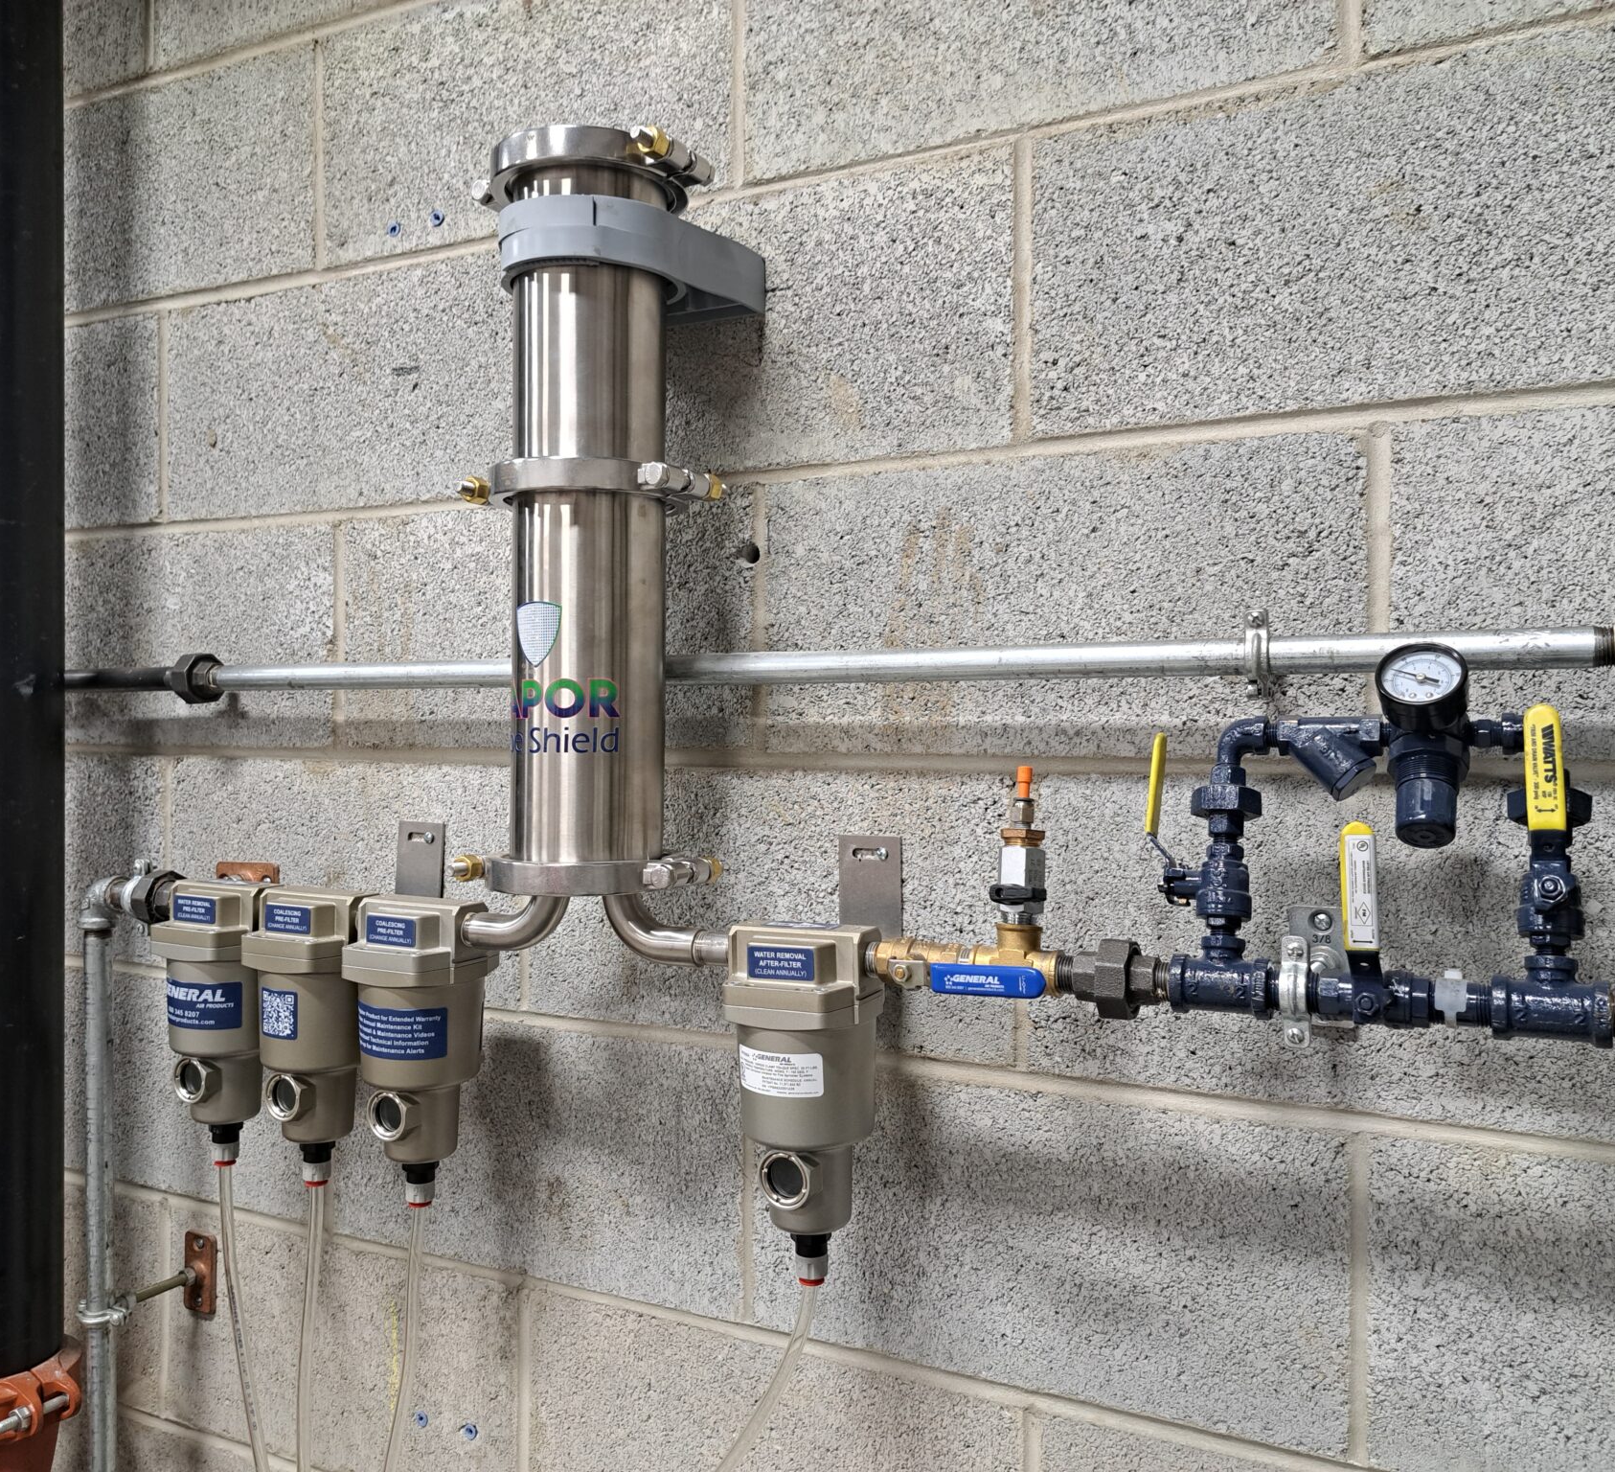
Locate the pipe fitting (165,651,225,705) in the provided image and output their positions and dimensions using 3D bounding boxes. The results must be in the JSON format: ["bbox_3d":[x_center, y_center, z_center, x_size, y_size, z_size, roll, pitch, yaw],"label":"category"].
[{"bbox_3d":[-0.523,-0.050,1.159,0.046,0.044,0.044,0,1,27],"label":"pipe fitting"}]

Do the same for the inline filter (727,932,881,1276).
[{"bbox_3d":[0.000,0.227,0.838,0.090,0.221,0.088,0,1,27],"label":"inline filter"}]

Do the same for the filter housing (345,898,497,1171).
[{"bbox_3d":[-0.277,0.212,0.976,0.093,0.191,0.090,0,1,27],"label":"filter housing"}]

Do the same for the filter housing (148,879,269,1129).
[{"bbox_3d":[-0.457,0.207,1.063,0.090,0.186,0.088,0,1,27],"label":"filter housing"}]

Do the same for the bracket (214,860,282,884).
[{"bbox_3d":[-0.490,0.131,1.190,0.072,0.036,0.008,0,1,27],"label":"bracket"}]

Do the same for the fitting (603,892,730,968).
[{"bbox_3d":[-0.089,0.121,0.883,0.107,0.053,0.023,0,1,27],"label":"fitting"}]

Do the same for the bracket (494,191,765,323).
[{"bbox_3d":[-0.136,-0.313,0.922,0.148,0.043,0.154,0,1,27],"label":"bracket"}]

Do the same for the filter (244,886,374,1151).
[{"bbox_3d":[-0.368,0.212,1.021,0.093,0.191,0.090,0,1,27],"label":"filter"}]

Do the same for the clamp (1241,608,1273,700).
[{"bbox_3d":[0.250,-0.046,0.758,0.013,0.051,0.030,0,1,27],"label":"clamp"}]

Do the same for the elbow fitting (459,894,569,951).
[{"bbox_3d":[-0.202,0.125,0.939,0.094,0.045,0.022,0,1,27],"label":"elbow fitting"}]

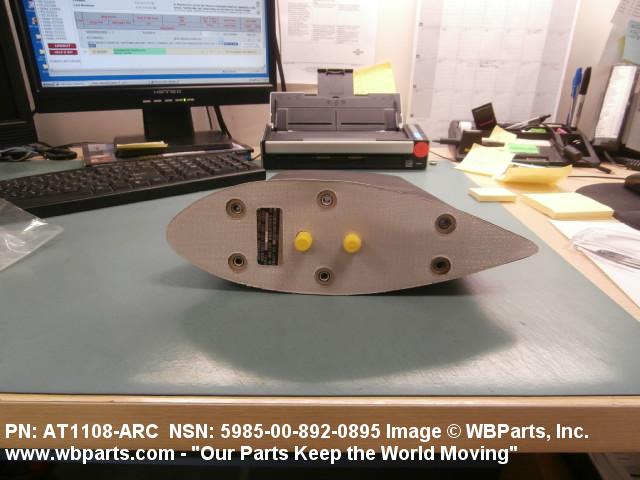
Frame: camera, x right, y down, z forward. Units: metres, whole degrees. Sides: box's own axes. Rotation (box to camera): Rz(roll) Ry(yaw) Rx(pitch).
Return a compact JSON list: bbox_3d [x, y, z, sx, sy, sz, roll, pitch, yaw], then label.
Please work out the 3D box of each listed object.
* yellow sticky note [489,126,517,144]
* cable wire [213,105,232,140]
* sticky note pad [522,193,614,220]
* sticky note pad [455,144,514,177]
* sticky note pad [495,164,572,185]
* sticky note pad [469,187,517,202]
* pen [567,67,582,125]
[{"bbox_3d":[0.354,-0.201,0.860,0.047,0.010,0.052,29,55,22],"label":"yellow sticky note"},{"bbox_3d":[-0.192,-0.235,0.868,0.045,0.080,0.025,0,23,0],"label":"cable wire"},{"bbox_3d":[0.318,-0.044,0.575,0.076,0.009,0.076,-2,23,-5],"label":"sticky note pad"},{"bbox_3d":[0.286,-0.137,0.763,0.078,0.008,0.078,21,52,32],"label":"sticky note pad"},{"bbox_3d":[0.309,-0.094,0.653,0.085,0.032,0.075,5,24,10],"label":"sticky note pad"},{"bbox_3d":[0.240,-0.062,0.616,0.050,0.009,0.037,0,23,-2],"label":"sticky note pad"},{"bbox_3d":[0.479,-0.248,0.840,0.011,0.145,0.011,0,17,0],"label":"pen"}]

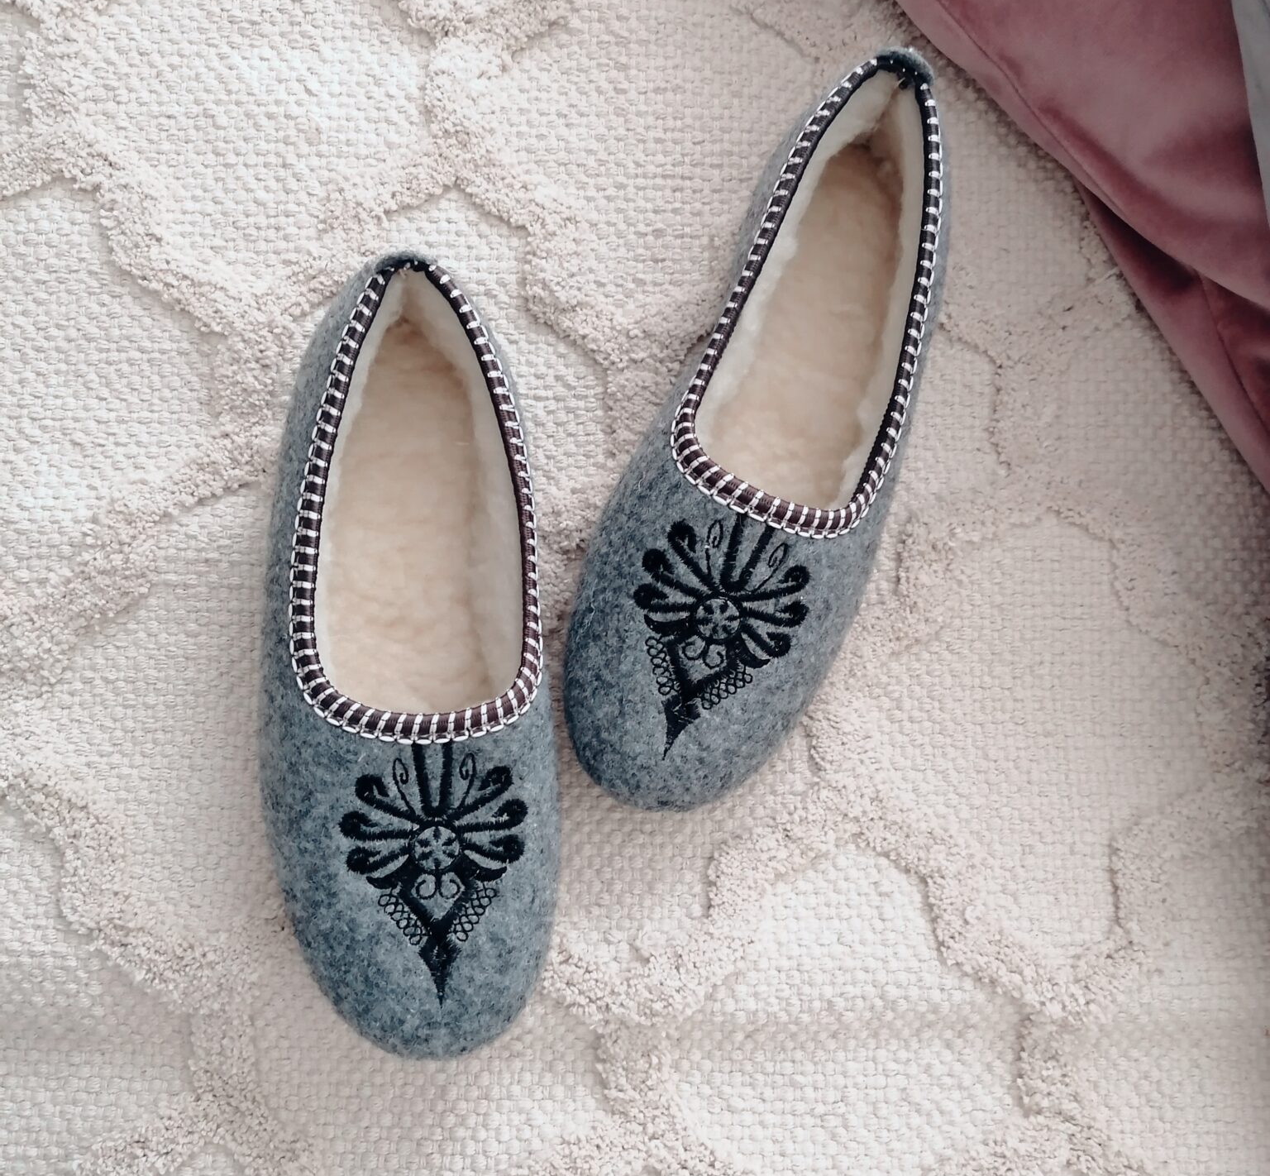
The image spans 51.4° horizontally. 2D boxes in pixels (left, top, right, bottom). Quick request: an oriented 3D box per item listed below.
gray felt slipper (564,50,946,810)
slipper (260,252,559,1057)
[{"bbox_3d":[0.049,-0.051,0.445,0.095,0.068,0.262,19,83,0],"label":"gray felt slipper"},{"bbox_3d":[-0.075,0.024,0.432,0.095,0.068,0.262,-2,84,-3],"label":"slipper"}]

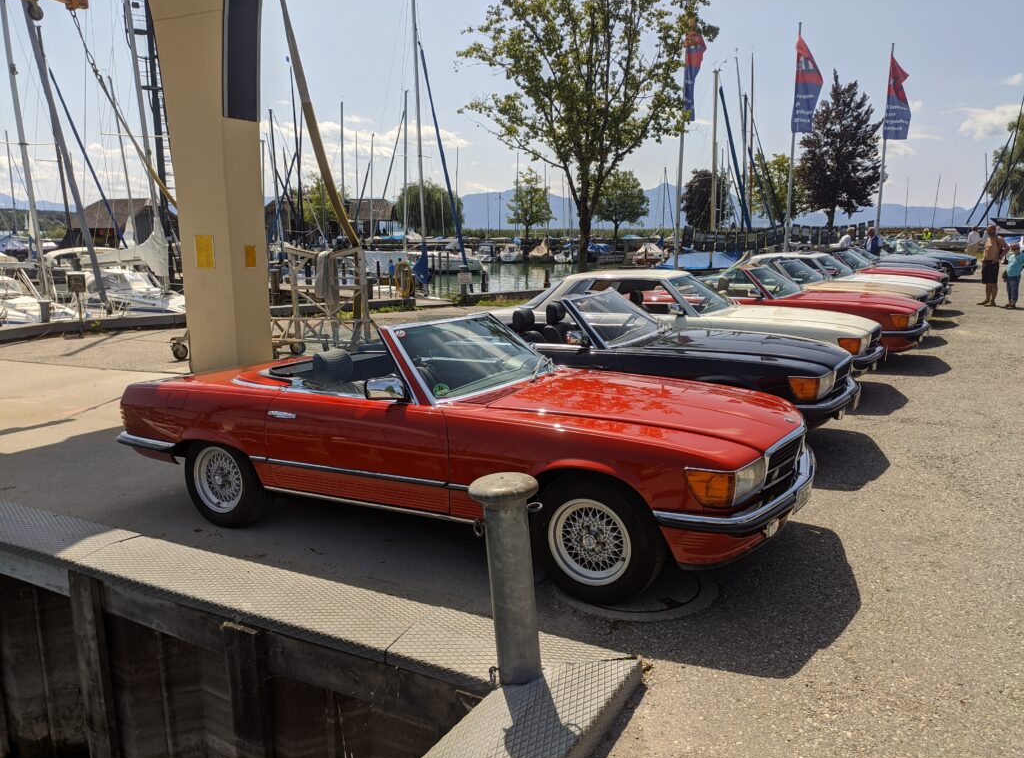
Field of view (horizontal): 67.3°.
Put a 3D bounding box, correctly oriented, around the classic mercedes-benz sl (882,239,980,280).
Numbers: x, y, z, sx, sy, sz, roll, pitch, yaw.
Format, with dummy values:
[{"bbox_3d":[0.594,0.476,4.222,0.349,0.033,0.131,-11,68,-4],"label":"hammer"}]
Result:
[{"bbox_3d":[12.958,-3.876,25.507,4.390,1.290,1.790,8,14,37],"label":"classic mercedes-benz sl"}]

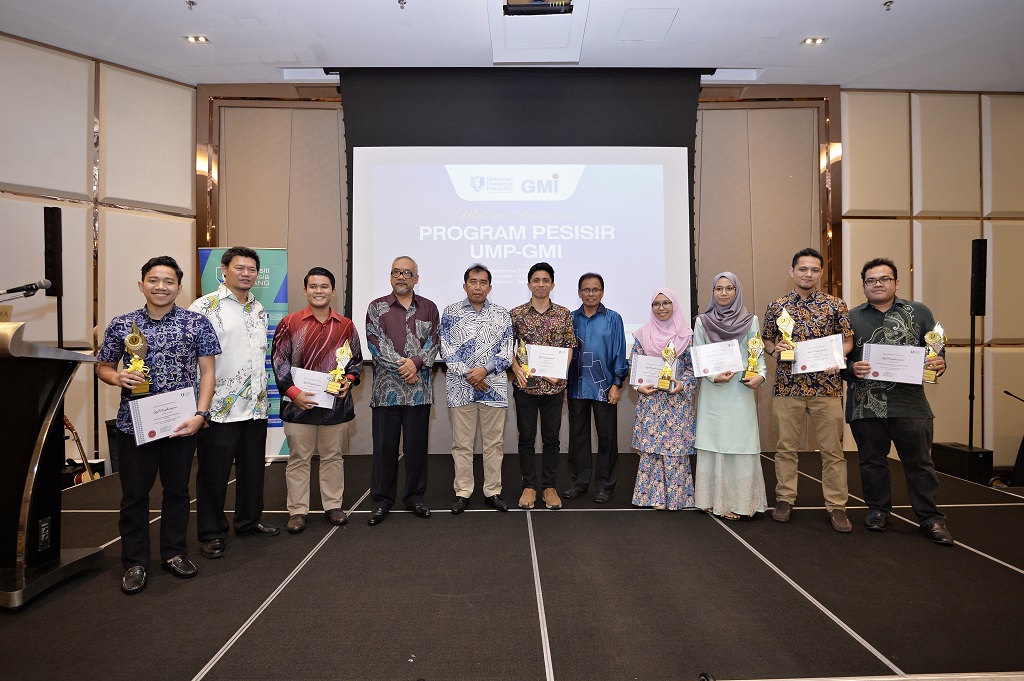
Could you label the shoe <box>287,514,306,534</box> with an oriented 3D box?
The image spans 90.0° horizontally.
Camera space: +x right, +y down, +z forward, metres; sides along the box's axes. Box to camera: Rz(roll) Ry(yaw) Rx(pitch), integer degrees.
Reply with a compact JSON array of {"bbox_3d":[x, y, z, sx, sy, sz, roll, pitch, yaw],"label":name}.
[{"bbox_3d":[-1.375,1.140,3.285,0.105,0.105,0.285,0,0,-16],"label":"shoe"}]

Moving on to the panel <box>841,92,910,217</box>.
[{"bbox_3d":[4.323,-2.210,6.070,0.810,1.470,0.050,0,0,-1],"label":"panel"}]

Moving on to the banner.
[{"bbox_3d":[-2.590,0.140,4.930,0.850,2.050,0.140,0,0,0],"label":"banner"}]

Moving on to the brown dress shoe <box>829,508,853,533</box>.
[{"bbox_3d":[2.085,1.131,3.285,0.105,0.100,0.285,0,0,18],"label":"brown dress shoe"}]

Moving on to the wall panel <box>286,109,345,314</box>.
[{"bbox_3d":[-2.107,-0.620,5.450,0.580,3.720,0.050,0,0,0],"label":"wall panel"}]

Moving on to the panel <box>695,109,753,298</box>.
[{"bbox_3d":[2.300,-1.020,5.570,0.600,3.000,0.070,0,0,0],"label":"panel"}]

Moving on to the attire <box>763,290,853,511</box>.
[{"bbox_3d":[1.935,0.380,3.370,0.520,1.410,0.330,0,0,28],"label":"attire"}]

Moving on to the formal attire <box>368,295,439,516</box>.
[{"bbox_3d":[-0.752,0.417,3.560,0.520,1.480,0.330,0,0,-5],"label":"formal attire"}]

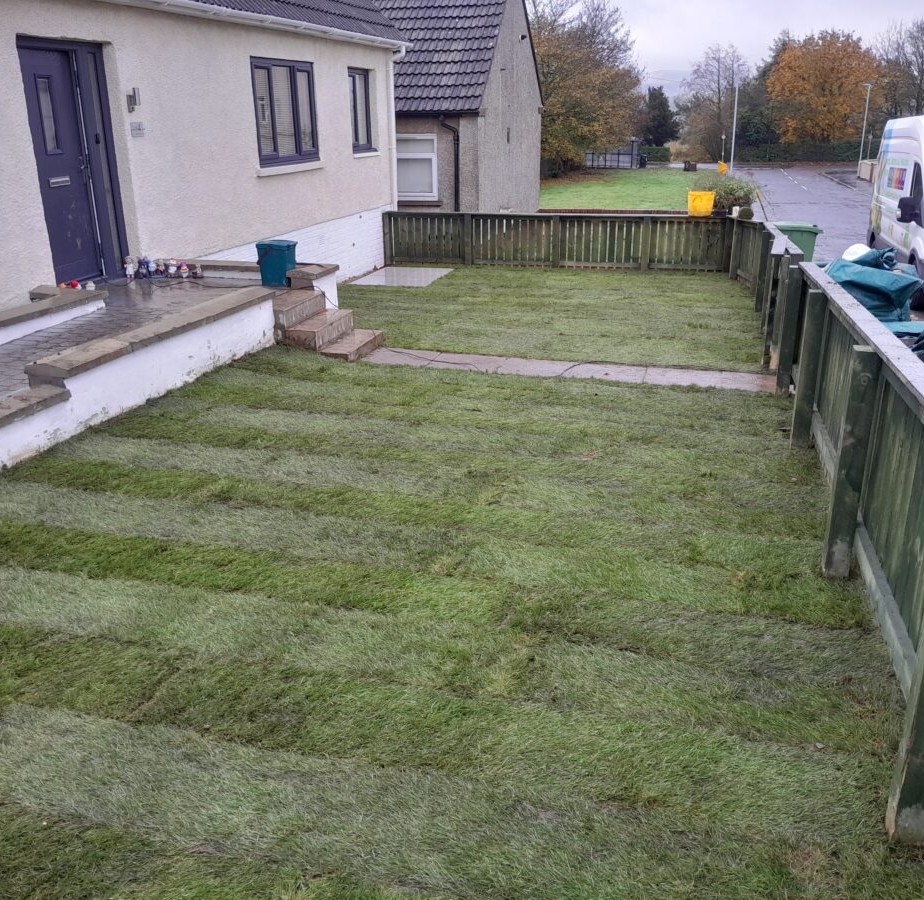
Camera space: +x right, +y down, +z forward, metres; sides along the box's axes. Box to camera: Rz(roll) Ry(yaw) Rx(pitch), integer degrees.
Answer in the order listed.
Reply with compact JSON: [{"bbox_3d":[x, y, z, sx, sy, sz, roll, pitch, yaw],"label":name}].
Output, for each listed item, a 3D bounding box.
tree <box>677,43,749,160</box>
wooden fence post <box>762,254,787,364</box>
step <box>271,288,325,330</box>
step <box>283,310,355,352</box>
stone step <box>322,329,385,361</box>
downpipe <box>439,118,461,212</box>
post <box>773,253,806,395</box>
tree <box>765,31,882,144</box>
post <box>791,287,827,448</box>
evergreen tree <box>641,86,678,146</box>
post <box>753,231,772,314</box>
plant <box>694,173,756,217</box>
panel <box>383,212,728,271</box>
[{"bbox_3d":[22.790,-31.706,82.000,6.400,10.000,6.000,5,21,14],"label":"tree"},{"bbox_3d":[2.689,-1.197,7.754,0.100,0.950,0.100,5,21,14],"label":"wooden fence post"},{"bbox_3d":[-1.550,-1.267,8.117,0.370,0.165,0.860,6,22,17],"label":"step"},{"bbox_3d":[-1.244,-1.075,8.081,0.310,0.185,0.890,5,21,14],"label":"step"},{"bbox_3d":[-0.957,-0.923,8.015,0.300,0.110,0.870,5,21,14],"label":"stone step"},{"bbox_3d":[-0.245,-5.472,18.392,0.460,2.430,0.200,6,22,17],"label":"downpipe"},{"bbox_3d":[2.493,-0.920,6.827,0.100,1.000,0.100,5,21,14],"label":"post"},{"bbox_3d":[29.953,-29.385,75.176,8.880,10.070,8.170,6,22,17],"label":"tree"},{"bbox_3d":[2.069,-0.470,5.374,0.100,0.960,0.100,5,22,14],"label":"post"},{"bbox_3d":[17.693,-29.141,80.588,3.140,6.070,3.140,6,22,17],"label":"evergreen tree"},{"bbox_3d":[3.579,-2.111,10.710,0.100,0.950,0.100,5,21,14],"label":"post"},{"bbox_3d":[4.093,-3.945,14.000,1.000,0.680,0.750,5,21,14],"label":"plant"},{"bbox_3d":[1.400,-3.321,14.364,5.430,0.860,0.120,4,21,11],"label":"panel"}]

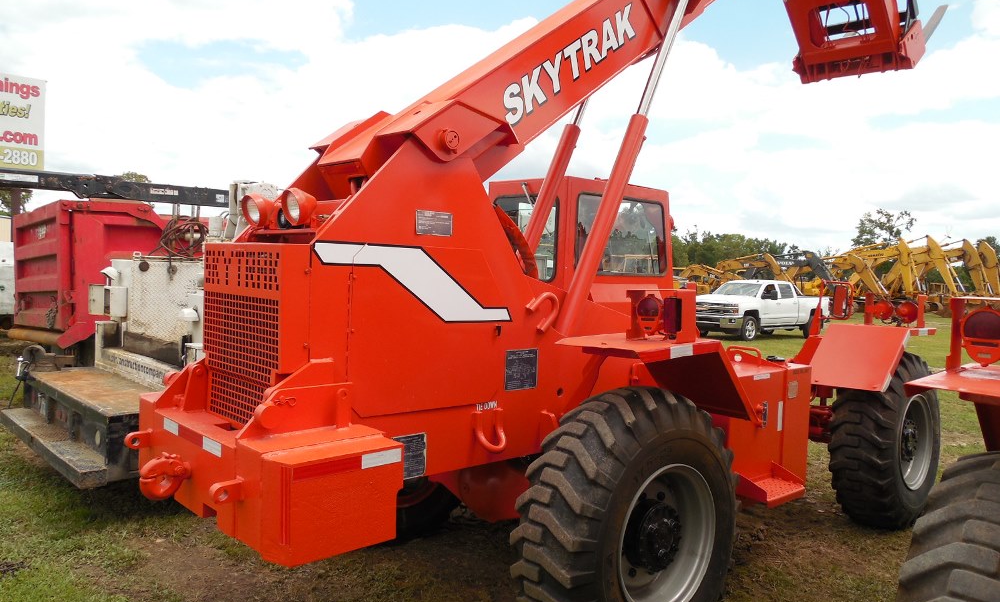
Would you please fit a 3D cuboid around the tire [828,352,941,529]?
[{"bbox_3d":[3.005,1.049,5.550,1.270,1.270,0.390,0,3,-42],"label":"tire"}]

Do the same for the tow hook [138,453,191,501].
[{"bbox_3d":[-1.332,0.701,2.880,0.175,0.170,0.100,0,3,-43],"label":"tow hook"}]

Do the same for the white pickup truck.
[{"bbox_3d":[8.920,0.285,24.800,6.080,1.960,2.150,0,3,-39],"label":"white pickup truck"}]

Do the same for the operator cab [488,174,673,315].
[{"bbox_3d":[0.665,-0.151,5.772,1.340,1.480,0.810,0,3,-43],"label":"operator cab"}]

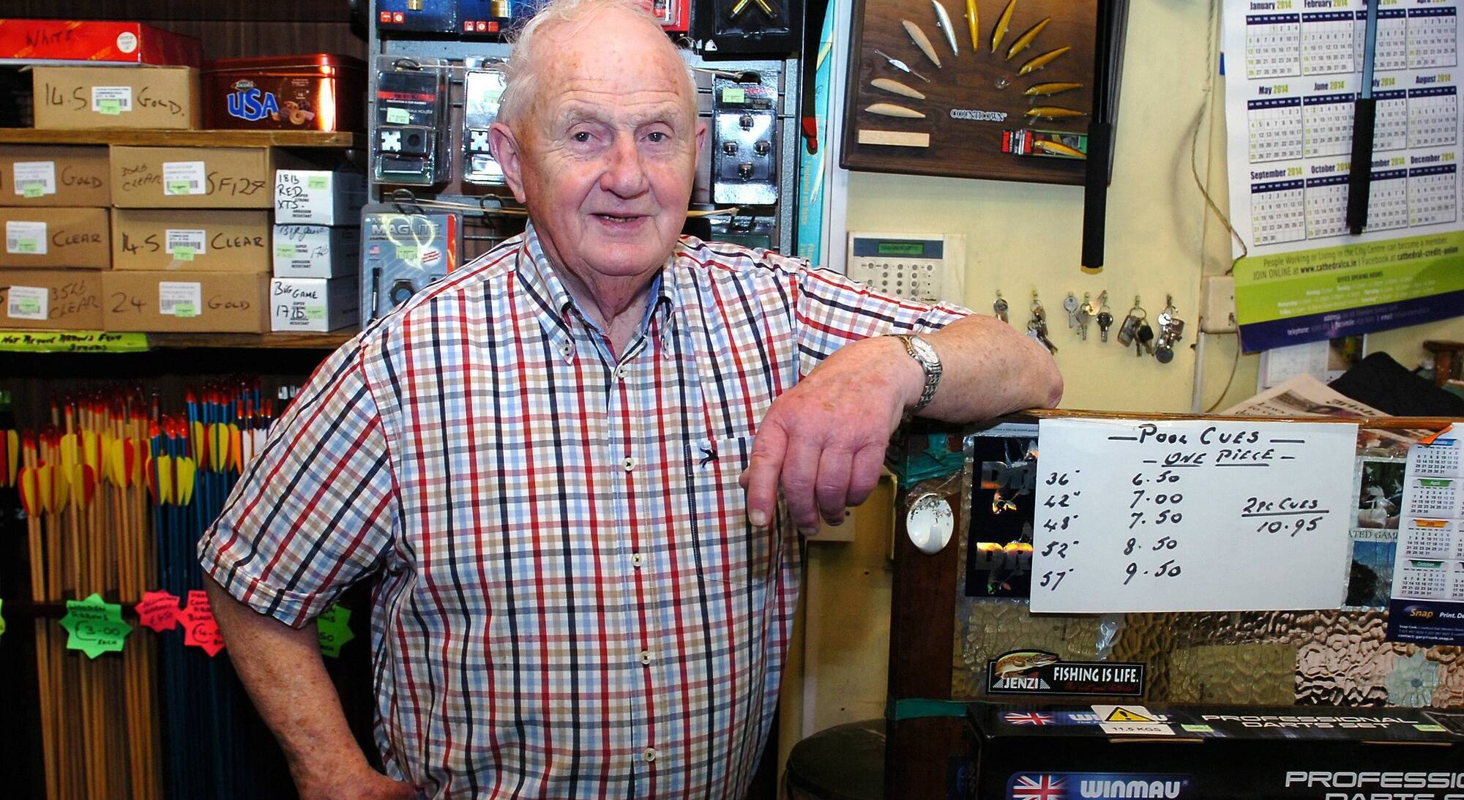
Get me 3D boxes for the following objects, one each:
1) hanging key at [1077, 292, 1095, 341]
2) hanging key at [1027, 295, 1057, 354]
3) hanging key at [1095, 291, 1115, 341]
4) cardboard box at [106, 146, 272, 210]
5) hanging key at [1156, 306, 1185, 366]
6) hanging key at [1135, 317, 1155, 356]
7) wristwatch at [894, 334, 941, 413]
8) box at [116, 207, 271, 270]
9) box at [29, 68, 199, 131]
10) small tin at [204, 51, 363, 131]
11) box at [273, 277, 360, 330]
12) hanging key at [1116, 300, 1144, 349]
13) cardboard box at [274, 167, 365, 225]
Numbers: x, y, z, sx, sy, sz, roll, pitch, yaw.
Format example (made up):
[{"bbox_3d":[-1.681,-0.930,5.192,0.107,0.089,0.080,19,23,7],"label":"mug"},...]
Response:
[{"bbox_3d":[0.550,-0.129,2.272,0.028,0.075,0.012,0,8,-3],"label":"hanging key"},{"bbox_3d":[0.473,-0.115,2.243,0.047,0.089,0.026,1,7,1],"label":"hanging key"},{"bbox_3d":[0.570,-0.127,2.240,0.028,0.075,0.016,1,7,1],"label":"hanging key"},{"bbox_3d":[-0.700,-0.306,2.030,0.206,0.080,0.280,1,8,0],"label":"cardboard box"},{"bbox_3d":[0.668,-0.101,2.242,0.047,0.089,0.026,1,7,1],"label":"hanging key"},{"bbox_3d":[0.645,-0.099,2.282,0.030,0.061,0.015,0,8,-3],"label":"hanging key"},{"bbox_3d":[0.138,-0.019,1.140,0.064,0.053,0.036,52,23,22],"label":"wristwatch"},{"bbox_3d":[-0.704,-0.227,2.041,0.203,0.080,0.280,1,8,0],"label":"box"},{"bbox_3d":[-0.805,-0.404,1.993,0.204,0.083,0.190,1,7,1],"label":"box"},{"bbox_3d":[-0.602,-0.414,2.019,0.179,0.099,0.180,2,7,5],"label":"small tin"},{"bbox_3d":[-0.568,-0.136,2.026,0.075,0.070,0.200,1,7,1],"label":"box"},{"bbox_3d":[0.621,-0.119,2.278,0.042,0.075,0.015,0,8,-3],"label":"hanging key"},{"bbox_3d":[-0.563,-0.281,2.039,0.075,0.072,0.220,1,8,0],"label":"cardboard box"}]

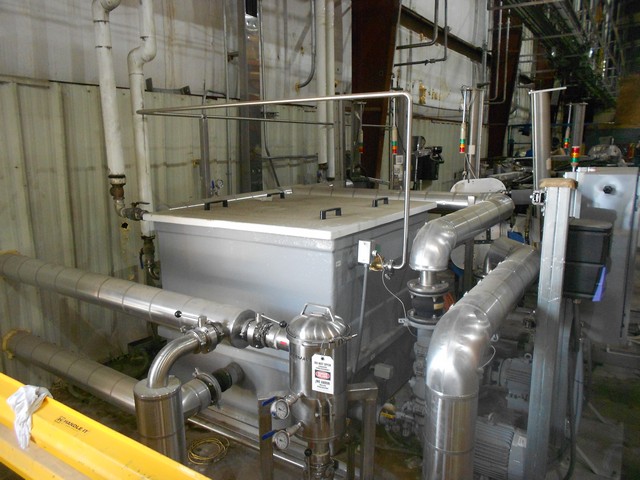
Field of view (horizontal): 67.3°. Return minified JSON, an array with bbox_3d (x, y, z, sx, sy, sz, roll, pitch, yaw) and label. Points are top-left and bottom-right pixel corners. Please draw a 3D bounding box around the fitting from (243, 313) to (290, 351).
[{"bbox_3d":[-0.209,0.372,1.954,0.225,0.140,0.112,6,12,32],"label":"fitting"}]

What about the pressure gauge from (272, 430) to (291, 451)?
[{"bbox_3d":[-0.131,0.680,1.630,0.040,0.066,0.066,-18,-3,39],"label":"pressure gauge"}]

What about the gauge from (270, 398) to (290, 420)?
[{"bbox_3d":[-0.132,0.570,1.610,0.040,0.066,0.066,-18,-3,39],"label":"gauge"}]

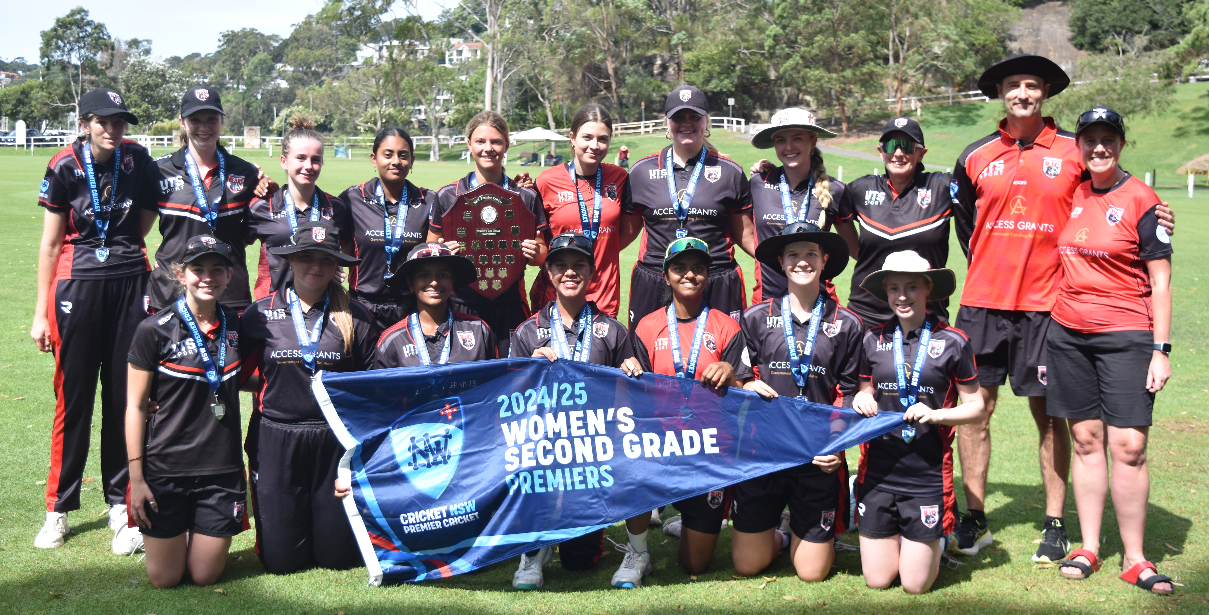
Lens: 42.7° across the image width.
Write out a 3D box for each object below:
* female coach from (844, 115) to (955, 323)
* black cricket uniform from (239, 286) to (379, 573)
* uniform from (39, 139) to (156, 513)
[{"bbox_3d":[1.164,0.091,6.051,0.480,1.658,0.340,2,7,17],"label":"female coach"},{"bbox_3d":[-1.103,0.430,5.789,0.500,1.046,0.500,-1,7,-9],"label":"black cricket uniform"},{"bbox_3d":[-1.952,0.083,5.949,0.400,1.440,0.280,-3,7,-23],"label":"uniform"}]

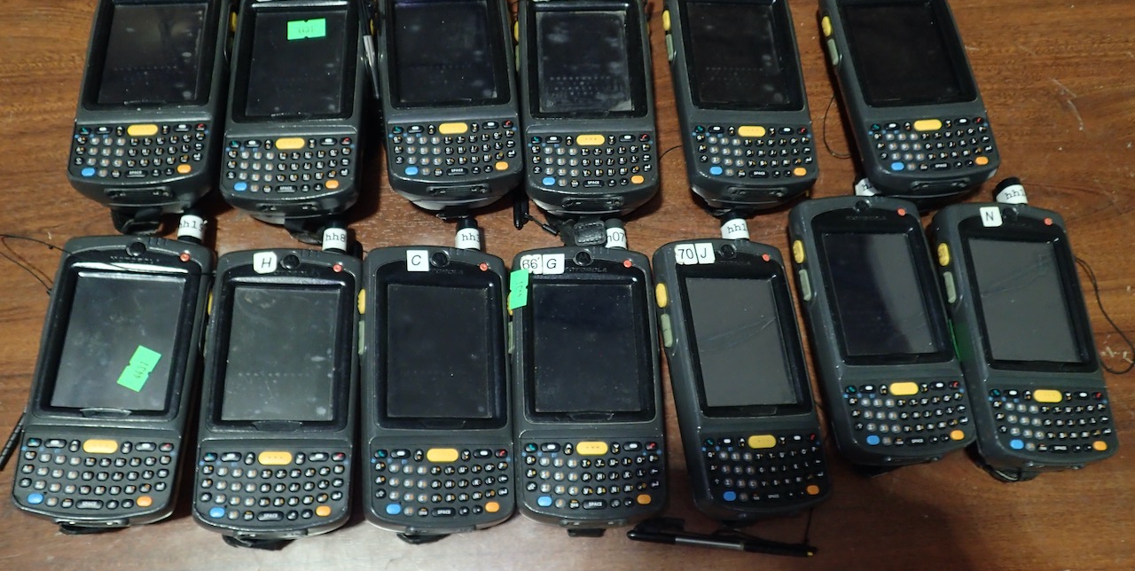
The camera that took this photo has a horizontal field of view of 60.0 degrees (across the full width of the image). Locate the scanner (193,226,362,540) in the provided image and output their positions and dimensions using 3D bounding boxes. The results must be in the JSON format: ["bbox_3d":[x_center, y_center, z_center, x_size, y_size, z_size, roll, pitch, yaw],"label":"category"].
[{"bbox_3d":[-0.152,0.048,0.532,0.079,0.042,0.182,1,68,-8],"label":"scanner"}]

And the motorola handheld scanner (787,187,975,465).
[{"bbox_3d":[0.171,0.016,0.565,0.079,0.042,0.182,-1,69,-14],"label":"motorola handheld scanner"}]

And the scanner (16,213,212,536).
[{"bbox_3d":[-0.236,0.042,0.528,0.078,0.042,0.180,3,66,-8],"label":"scanner"}]

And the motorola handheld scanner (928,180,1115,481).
[{"bbox_3d":[0.256,0.020,0.572,0.078,0.042,0.180,2,68,-11],"label":"motorola handheld scanner"}]

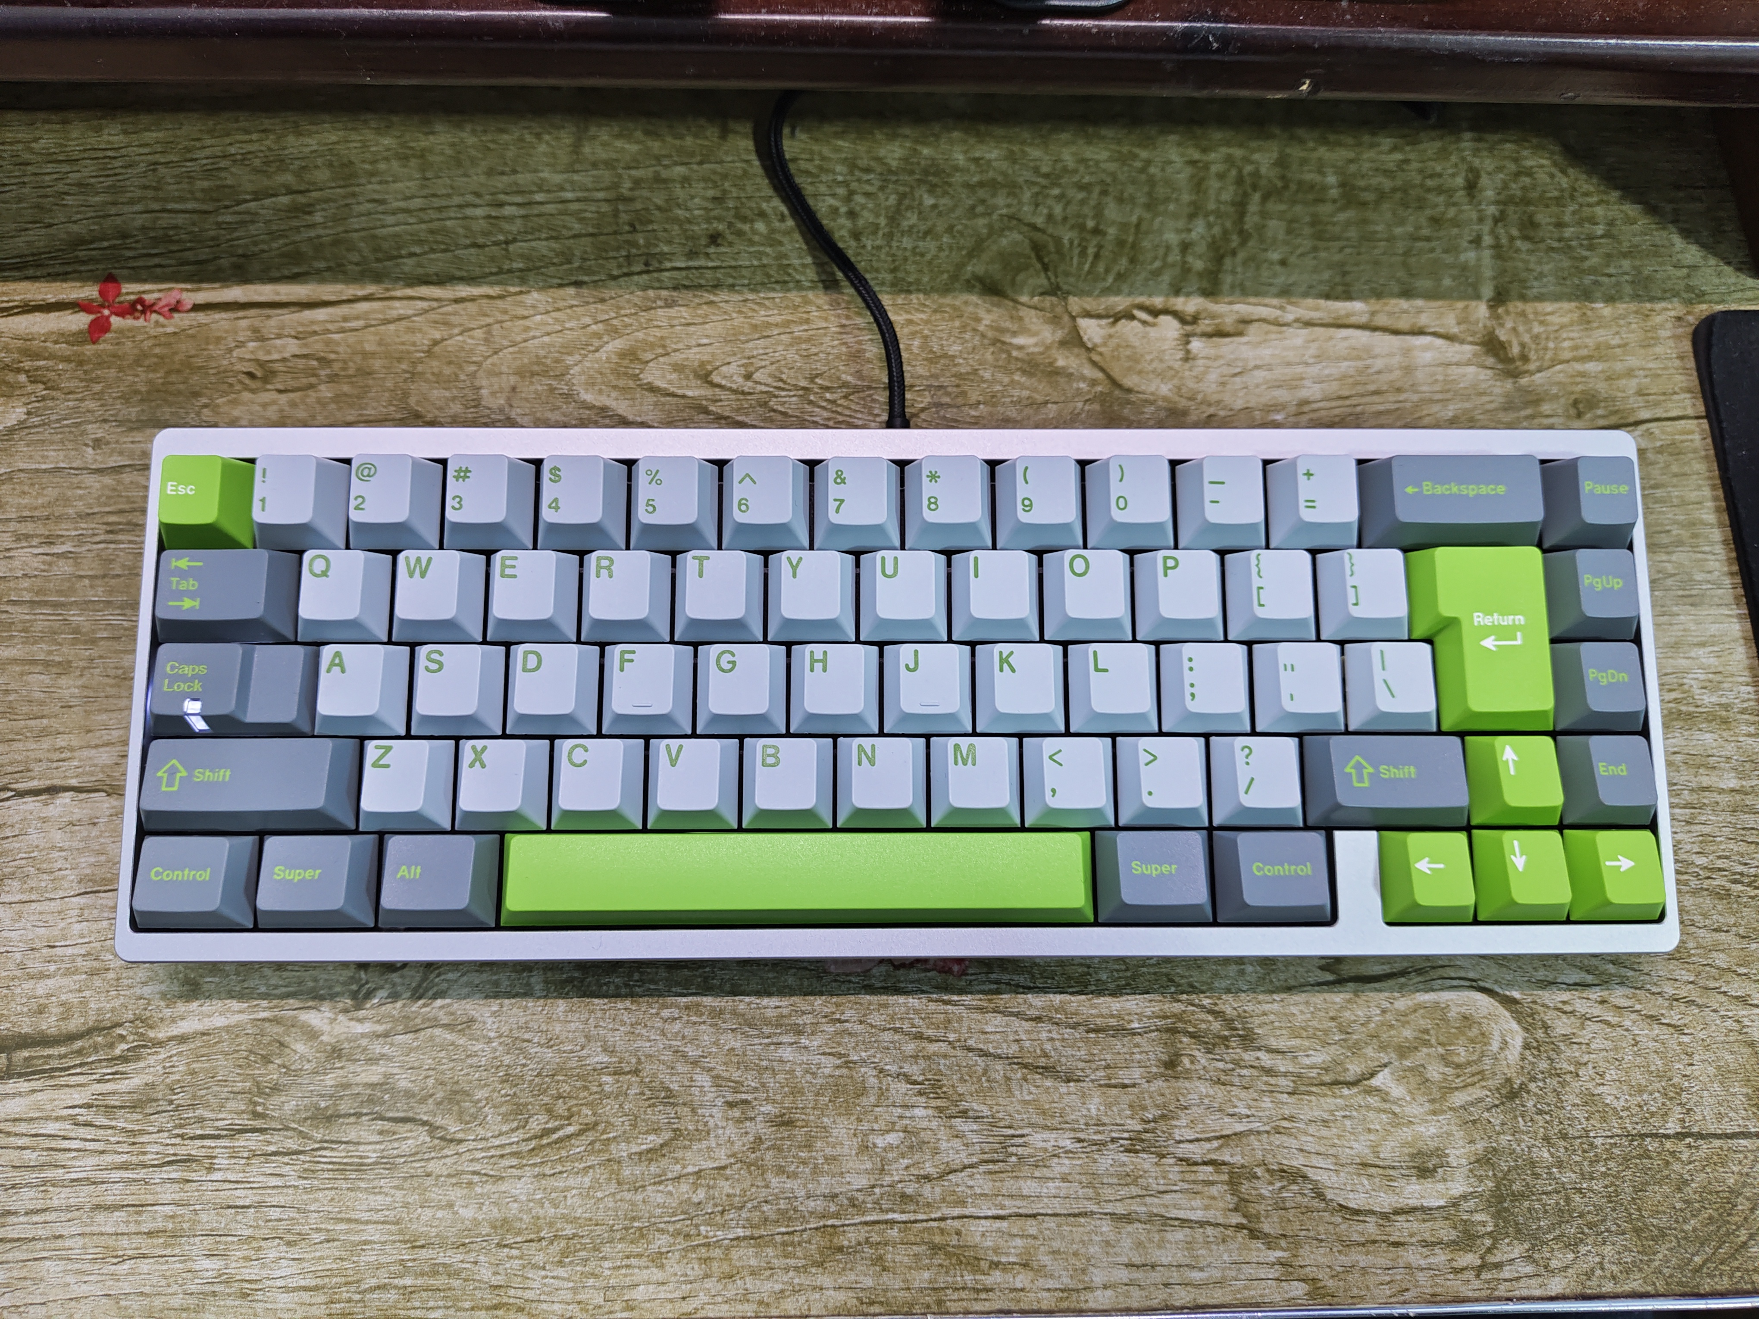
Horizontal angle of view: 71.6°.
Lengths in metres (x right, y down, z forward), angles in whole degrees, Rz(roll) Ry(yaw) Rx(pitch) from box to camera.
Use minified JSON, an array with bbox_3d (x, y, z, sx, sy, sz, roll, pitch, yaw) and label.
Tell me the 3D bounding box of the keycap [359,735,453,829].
[{"bbox_3d":[-0.095,0.025,0.241,0.018,0.008,0.018,0,82,-1],"label":"keycap"}]

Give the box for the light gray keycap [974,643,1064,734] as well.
[{"bbox_3d":[0.029,0.006,0.246,0.018,0.007,0.018,0,83,-1],"label":"light gray keycap"}]

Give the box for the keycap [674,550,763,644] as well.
[{"bbox_3d":[-0.033,-0.013,0.247,0.018,0.007,0.018,0,83,-1],"label":"keycap"}]

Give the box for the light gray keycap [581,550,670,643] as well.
[{"bbox_3d":[-0.052,-0.013,0.247,0.018,0.007,0.018,0,83,-1],"label":"light gray keycap"}]

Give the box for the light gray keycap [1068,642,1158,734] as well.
[{"bbox_3d":[0.048,0.006,0.246,0.018,0.007,0.018,0,83,-1],"label":"light gray keycap"}]

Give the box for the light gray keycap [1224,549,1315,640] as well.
[{"bbox_3d":[0.081,-0.014,0.249,0.018,0.008,0.018,0,82,-1],"label":"light gray keycap"}]

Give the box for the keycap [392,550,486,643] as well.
[{"bbox_3d":[-0.090,-0.013,0.246,0.018,0.007,0.018,0,83,-1],"label":"keycap"}]

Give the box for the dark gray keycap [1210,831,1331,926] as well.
[{"bbox_3d":[0.079,0.043,0.242,0.023,0.008,0.018,0,83,-1],"label":"dark gray keycap"}]

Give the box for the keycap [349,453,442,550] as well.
[{"bbox_3d":[-0.100,-0.032,0.248,0.018,0.009,0.018,0,83,-1],"label":"keycap"}]

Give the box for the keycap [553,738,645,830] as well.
[{"bbox_3d":[-0.057,0.025,0.242,0.018,0.008,0.018,0,83,-1],"label":"keycap"}]

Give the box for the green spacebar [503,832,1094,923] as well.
[{"bbox_3d":[-0.016,0.043,0.240,0.118,0.008,0.018,0,82,-1],"label":"green spacebar"}]

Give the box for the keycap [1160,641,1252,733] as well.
[{"bbox_3d":[0.067,0.006,0.247,0.018,0.007,0.018,0,83,-1],"label":"keycap"}]

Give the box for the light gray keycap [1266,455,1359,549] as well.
[{"bbox_3d":[0.091,-0.032,0.251,0.018,0.009,0.018,0,83,-1],"label":"light gray keycap"}]

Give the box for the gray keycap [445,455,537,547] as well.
[{"bbox_3d":[-0.081,-0.032,0.248,0.018,0.009,0.018,0,82,-1],"label":"gray keycap"}]

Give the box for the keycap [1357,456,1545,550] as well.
[{"bbox_3d":[0.119,-0.033,0.251,0.037,0.009,0.018,0,83,-1],"label":"keycap"}]

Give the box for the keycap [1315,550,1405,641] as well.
[{"bbox_3d":[0.100,-0.014,0.250,0.018,0.007,0.018,0,83,-1],"label":"keycap"}]

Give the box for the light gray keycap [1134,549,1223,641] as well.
[{"bbox_3d":[0.062,-0.013,0.249,0.018,0.008,0.018,0,82,-1],"label":"light gray keycap"}]

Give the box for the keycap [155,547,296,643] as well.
[{"bbox_3d":[-0.133,-0.013,0.246,0.028,0.007,0.018,0,82,-1],"label":"keycap"}]

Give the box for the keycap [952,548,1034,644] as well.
[{"bbox_3d":[0.024,-0.013,0.249,0.018,0.007,0.018,0,82,-1],"label":"keycap"}]

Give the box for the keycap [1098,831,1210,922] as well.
[{"bbox_3d":[0.055,0.043,0.241,0.023,0.008,0.018,0,82,-1],"label":"keycap"}]

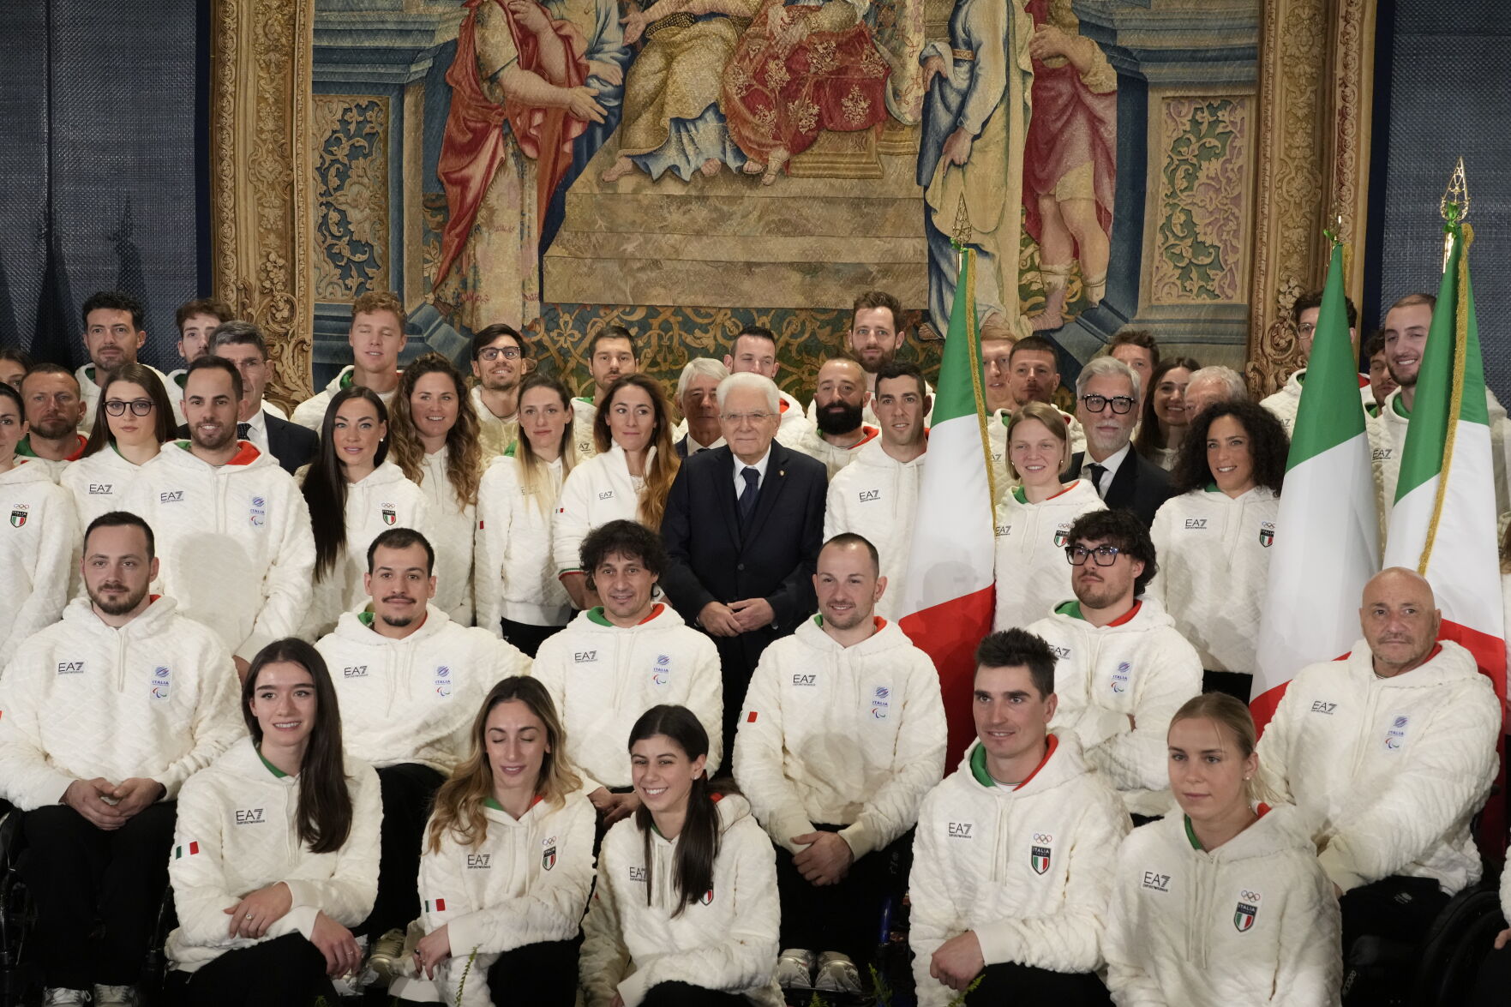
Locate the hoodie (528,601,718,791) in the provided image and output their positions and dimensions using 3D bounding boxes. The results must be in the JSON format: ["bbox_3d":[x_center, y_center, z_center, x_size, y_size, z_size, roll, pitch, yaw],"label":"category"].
[{"bbox_3d":[-0.335,0.537,4.500,0.540,0.580,0.420,0,4,-6],"label":"hoodie"}]

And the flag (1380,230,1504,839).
[{"bbox_3d":[1.610,0.104,4.100,0.360,1.540,0.300,2,4,14],"label":"flag"}]

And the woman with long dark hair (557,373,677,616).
[{"bbox_3d":[-0.406,0.463,5.120,0.470,1.700,0.330,-2,5,-30],"label":"woman with long dark hair"}]

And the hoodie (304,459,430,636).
[{"bbox_3d":[-1.102,0.172,4.903,0.420,0.600,0.310,0,4,-7],"label":"hoodie"}]

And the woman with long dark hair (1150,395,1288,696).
[{"bbox_3d":[1.378,0.531,5.063,0.470,1.670,0.340,1,4,11],"label":"woman with long dark hair"}]

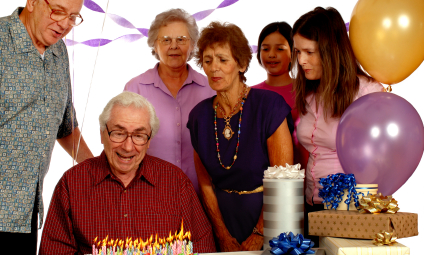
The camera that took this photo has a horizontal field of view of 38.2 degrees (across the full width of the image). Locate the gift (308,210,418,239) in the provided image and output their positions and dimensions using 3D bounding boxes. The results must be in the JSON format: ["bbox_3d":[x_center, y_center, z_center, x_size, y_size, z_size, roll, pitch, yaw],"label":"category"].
[{"bbox_3d":[0.484,0.303,1.945,0.271,0.068,0.232,-3,-5,36],"label":"gift"}]

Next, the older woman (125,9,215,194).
[{"bbox_3d":[-0.168,0.339,2.580,0.450,1.680,0.300,0,-4,-7],"label":"older woman"}]

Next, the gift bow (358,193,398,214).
[{"bbox_3d":[0.517,0.234,1.900,0.113,0.062,0.113,0,-4,0],"label":"gift bow"}]

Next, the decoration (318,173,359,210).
[{"bbox_3d":[0.397,0.201,1.920,0.126,0.120,0.105,0,-4,6],"label":"decoration"}]

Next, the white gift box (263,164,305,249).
[{"bbox_3d":[0.219,0.254,1.860,0.127,0.282,0.127,0,-4,0],"label":"white gift box"}]

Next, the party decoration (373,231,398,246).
[{"bbox_3d":[0.471,0.298,1.660,0.065,0.040,0.065,0,-4,0],"label":"party decoration"}]

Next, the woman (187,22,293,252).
[{"bbox_3d":[0.102,0.384,2.270,0.420,1.560,0.350,-1,-4,20],"label":"woman"}]

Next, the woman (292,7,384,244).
[{"bbox_3d":[0.455,0.363,2.240,0.440,1.590,0.400,-3,-5,37],"label":"woman"}]

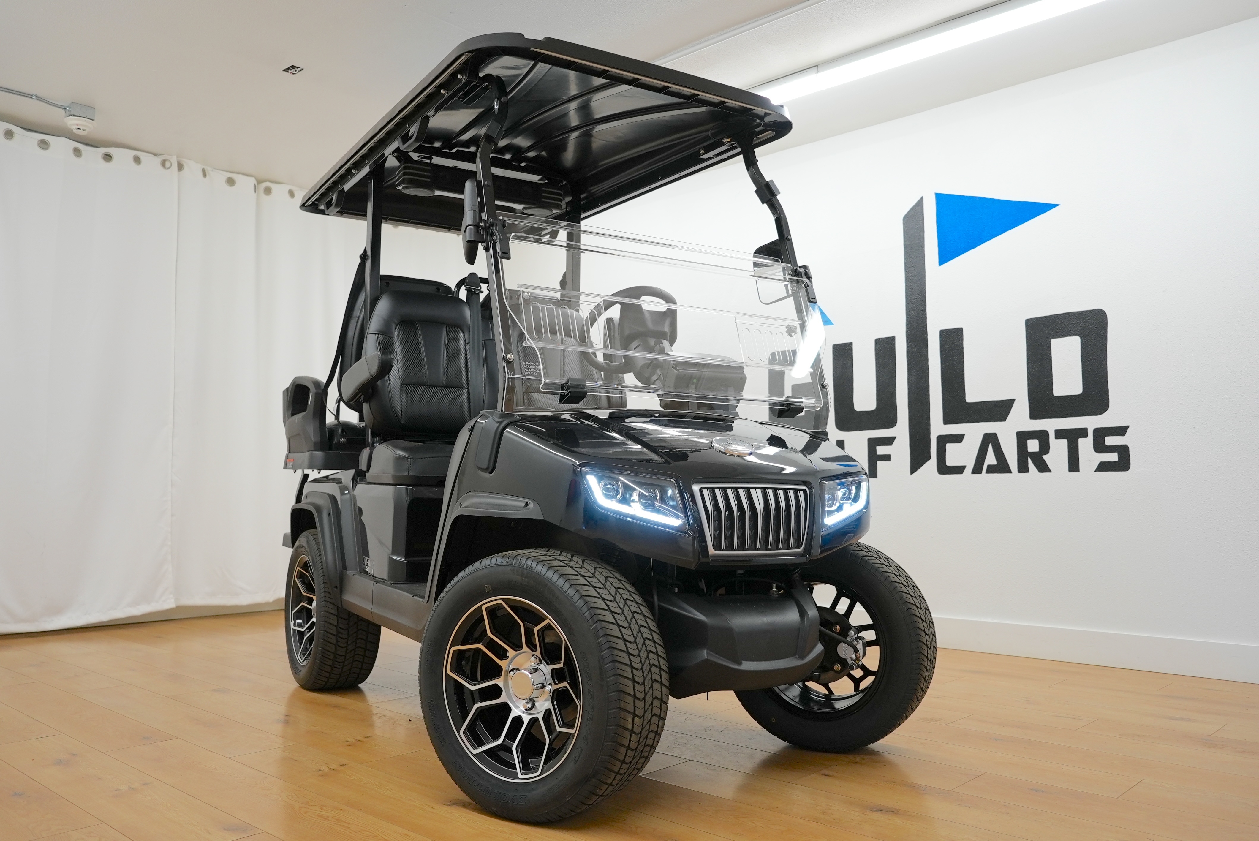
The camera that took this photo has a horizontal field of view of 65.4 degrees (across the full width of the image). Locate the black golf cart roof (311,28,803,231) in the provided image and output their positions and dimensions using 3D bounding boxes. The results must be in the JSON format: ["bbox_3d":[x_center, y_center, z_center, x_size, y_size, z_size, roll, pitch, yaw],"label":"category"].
[{"bbox_3d":[-0.401,-0.954,3.547,1.129,0.125,1.937,2,-4,-32],"label":"black golf cart roof"}]

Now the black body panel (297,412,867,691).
[{"bbox_3d":[-0.268,0.360,3.209,1.100,0.660,2.180,2,-5,-32],"label":"black body panel"}]

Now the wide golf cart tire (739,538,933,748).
[{"bbox_3d":[0.552,0.618,2.754,0.585,0.585,0.230,-3,-5,32],"label":"wide golf cart tire"}]

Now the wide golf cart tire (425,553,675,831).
[{"bbox_3d":[-0.200,0.586,2.216,0.585,0.585,0.230,-3,-5,33],"label":"wide golf cart tire"}]

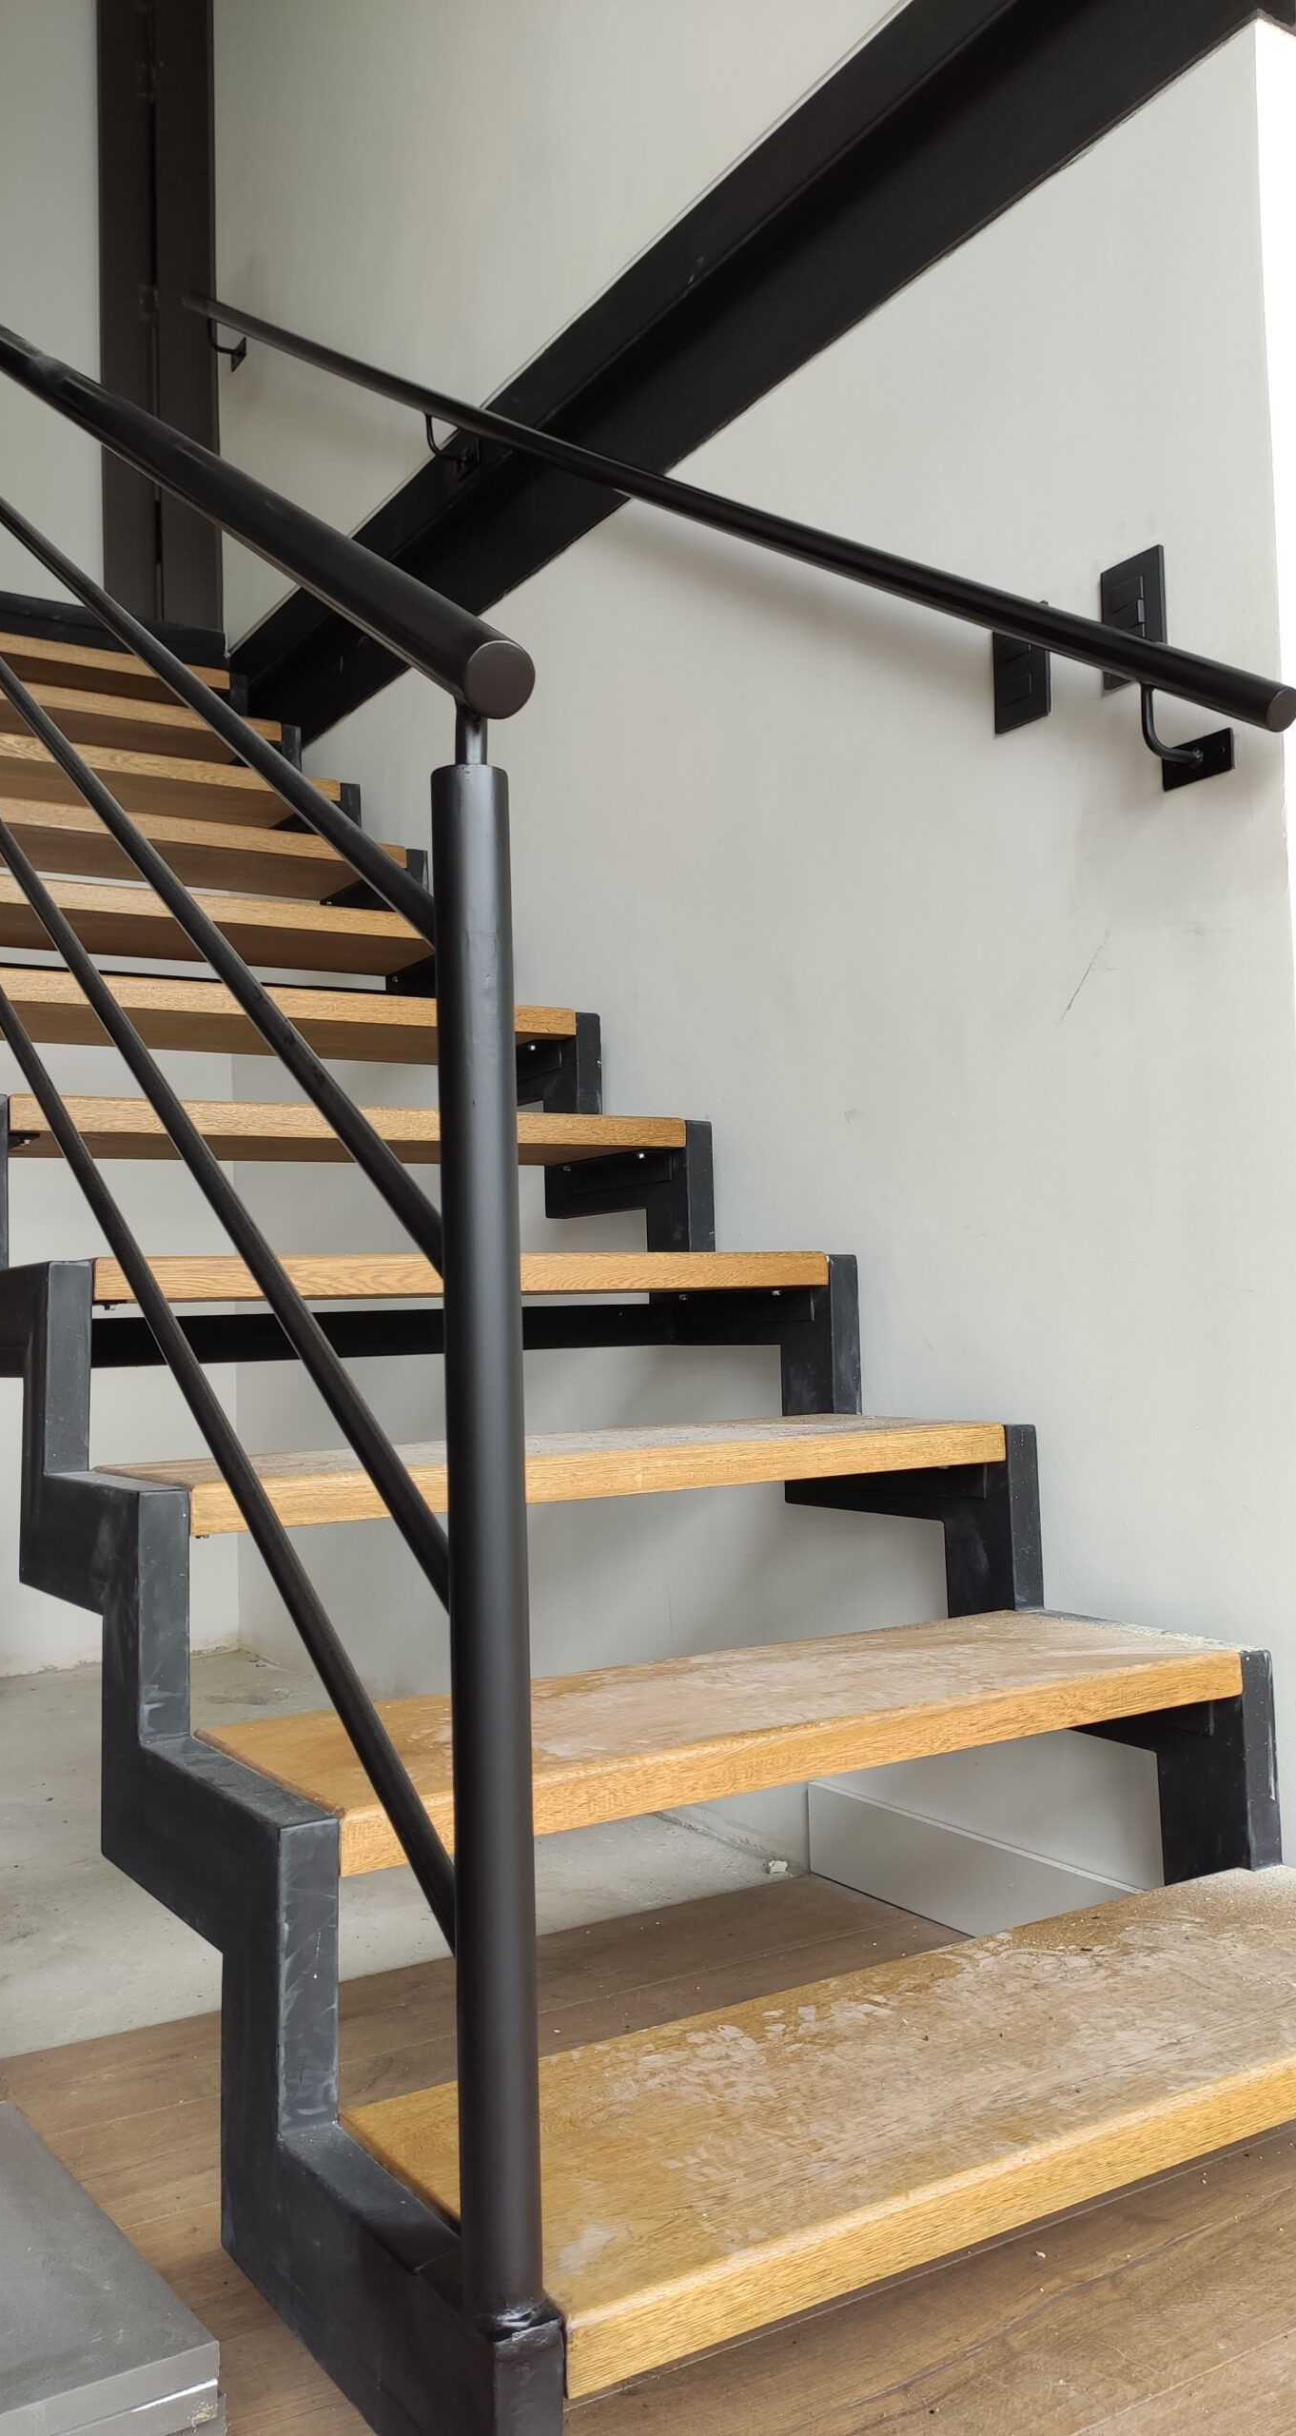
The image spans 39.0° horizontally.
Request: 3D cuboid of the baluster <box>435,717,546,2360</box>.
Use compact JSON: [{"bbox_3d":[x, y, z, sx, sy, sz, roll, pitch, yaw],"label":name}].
[{"bbox_3d":[-0.083,0.144,0.944,0.040,0.823,0.040,-2,-3,0],"label":"baluster"}]

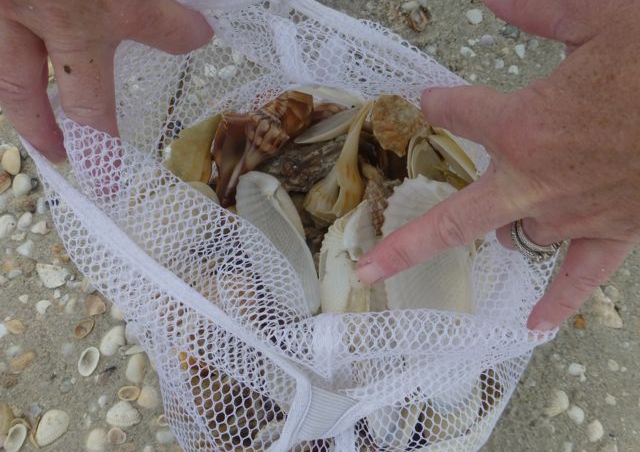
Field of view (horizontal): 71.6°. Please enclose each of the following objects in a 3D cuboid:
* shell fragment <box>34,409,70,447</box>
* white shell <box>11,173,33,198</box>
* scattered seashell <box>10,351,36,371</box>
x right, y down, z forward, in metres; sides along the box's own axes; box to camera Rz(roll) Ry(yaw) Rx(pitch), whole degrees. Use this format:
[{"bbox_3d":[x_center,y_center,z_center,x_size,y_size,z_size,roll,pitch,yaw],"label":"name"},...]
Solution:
[{"bbox_3d":[-0.219,0.166,0.365,0.025,0.011,0.028,26,65,13],"label":"shell fragment"},{"bbox_3d":[-0.320,-0.044,0.476,0.018,0.011,0.029,-19,64,-10],"label":"white shell"},{"bbox_3d":[-0.262,0.120,0.392,0.021,0.007,0.012,-33,67,-16],"label":"scattered seashell"}]

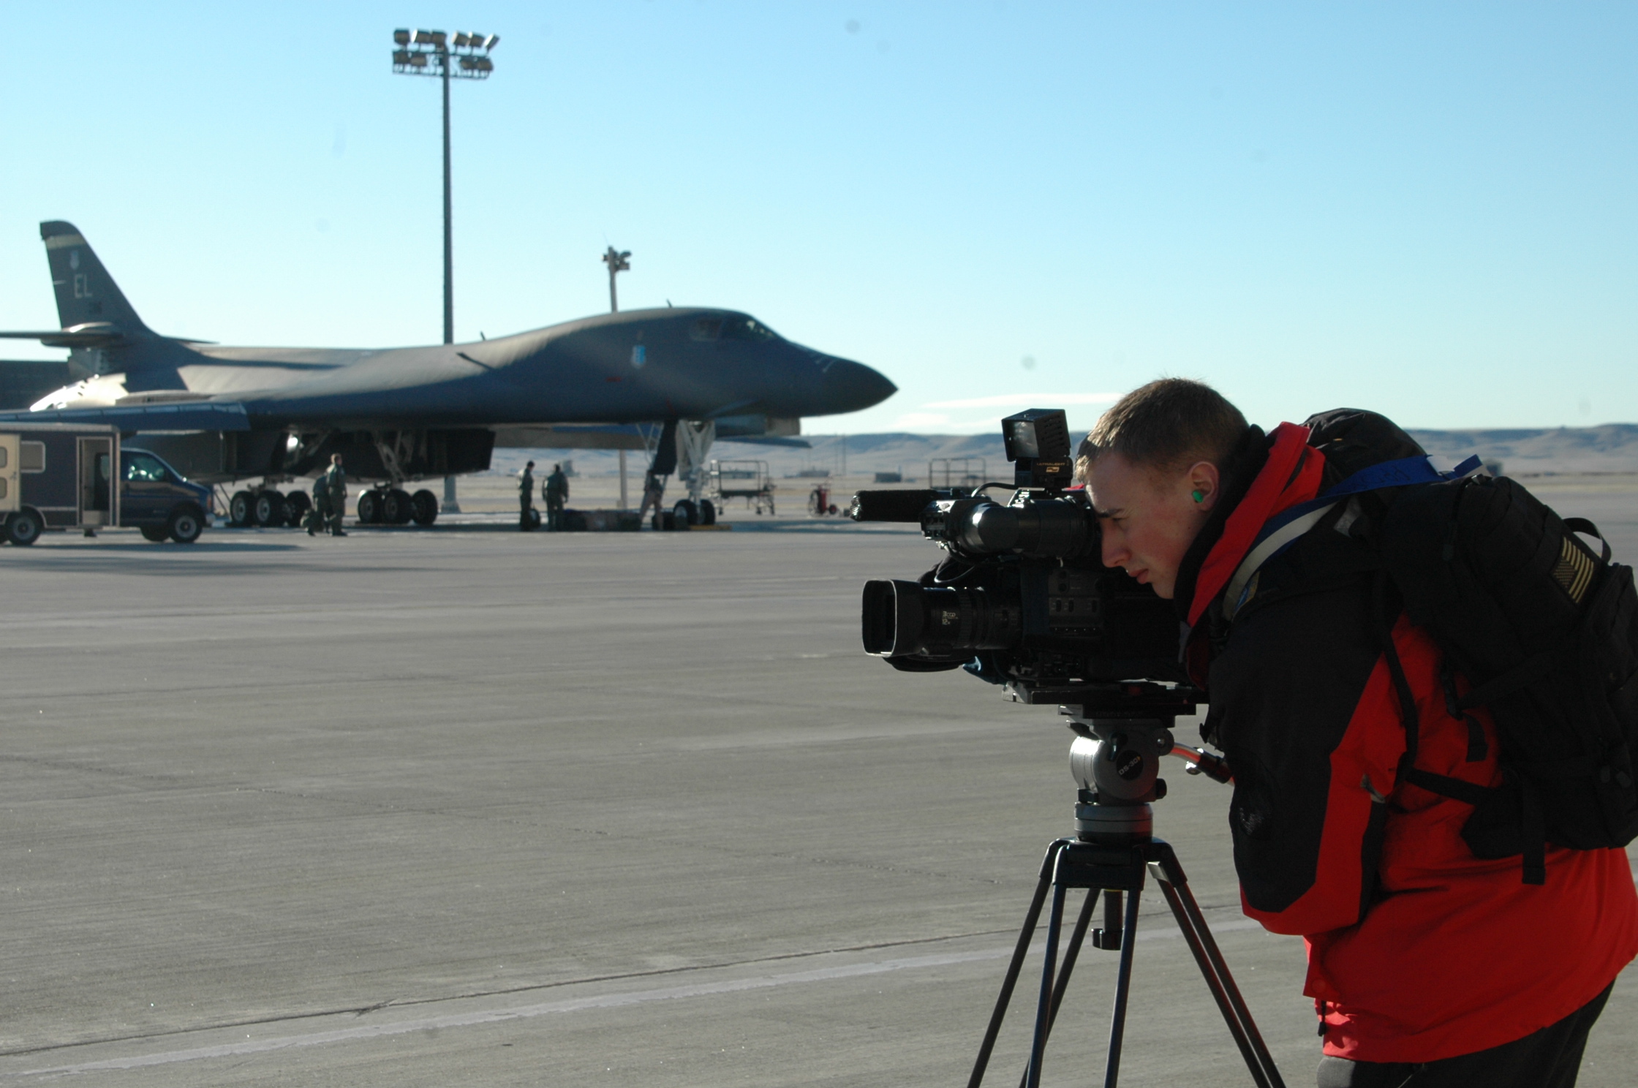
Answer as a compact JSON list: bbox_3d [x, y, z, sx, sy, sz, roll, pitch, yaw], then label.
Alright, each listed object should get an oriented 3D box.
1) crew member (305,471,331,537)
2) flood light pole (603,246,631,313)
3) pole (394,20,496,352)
[{"bbox_3d":[-11.052,-0.884,79.000,0.750,1.400,0.600,-1,1,-12],"label":"crew member"},{"bbox_3d":[-8.131,-6.660,143.000,1.200,10.700,1.000,-1,1,-30],"label":"flood light pole"},{"bbox_3d":[-14.159,-10.430,135.000,4.000,18.500,1.000,-1,1,-25],"label":"pole"}]

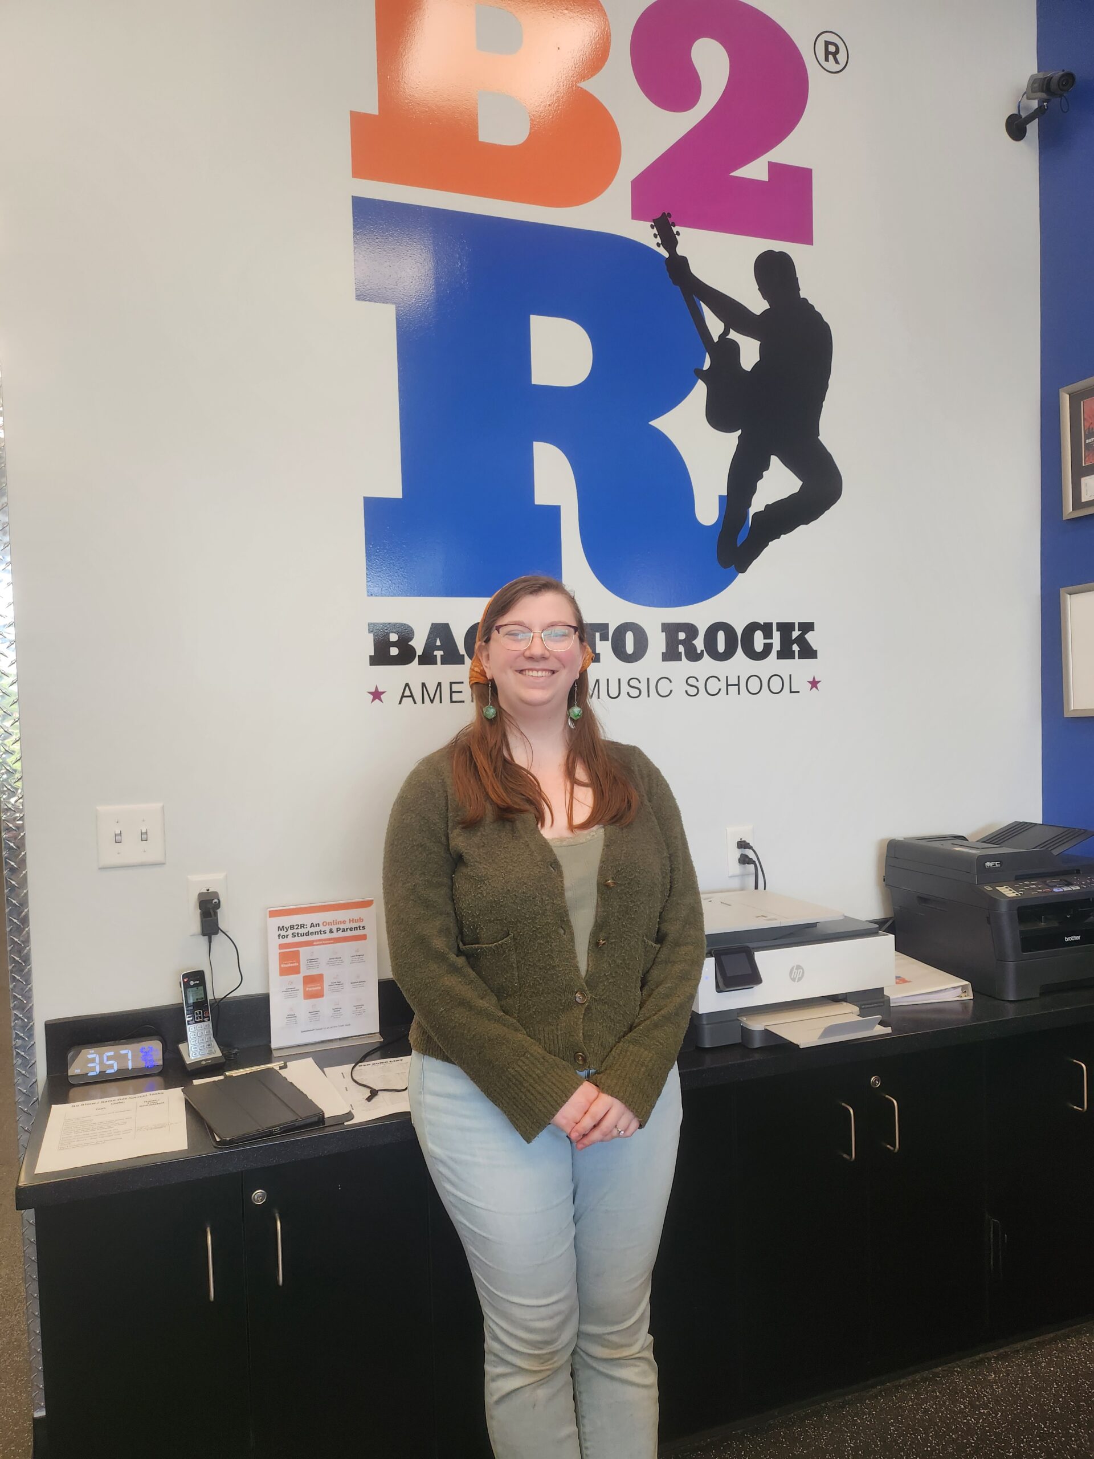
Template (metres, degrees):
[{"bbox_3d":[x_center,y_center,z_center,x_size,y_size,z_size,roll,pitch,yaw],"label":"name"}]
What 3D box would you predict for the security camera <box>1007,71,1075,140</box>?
[{"bbox_3d":[1.249,-1.591,2.559,0.078,0.148,0.148,-2,12,-19],"label":"security camera"}]

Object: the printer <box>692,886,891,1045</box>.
[{"bbox_3d":[0.483,0.495,2.127,0.460,0.226,0.460,-2,2,-19],"label":"printer"}]

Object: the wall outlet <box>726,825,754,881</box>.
[{"bbox_3d":[0.464,0.291,2.411,0.071,0.117,0.010,-2,2,-19],"label":"wall outlet"}]

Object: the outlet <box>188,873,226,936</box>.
[{"bbox_3d":[-0.673,0.348,2.011,0.072,0.118,0.010,-2,2,-19],"label":"outlet"}]

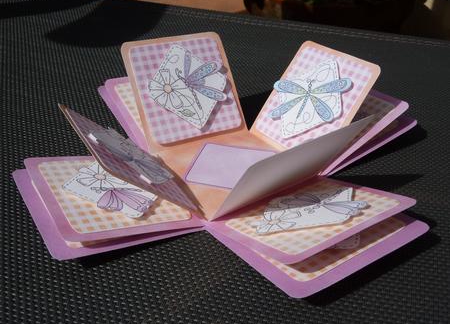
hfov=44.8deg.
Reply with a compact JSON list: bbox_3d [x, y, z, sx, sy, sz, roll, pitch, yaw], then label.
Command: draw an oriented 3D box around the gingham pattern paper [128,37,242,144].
[{"bbox_3d":[-0.031,-0.061,0.460,0.083,0.083,0.005,-14,-5,-29],"label":"gingham pattern paper"}]

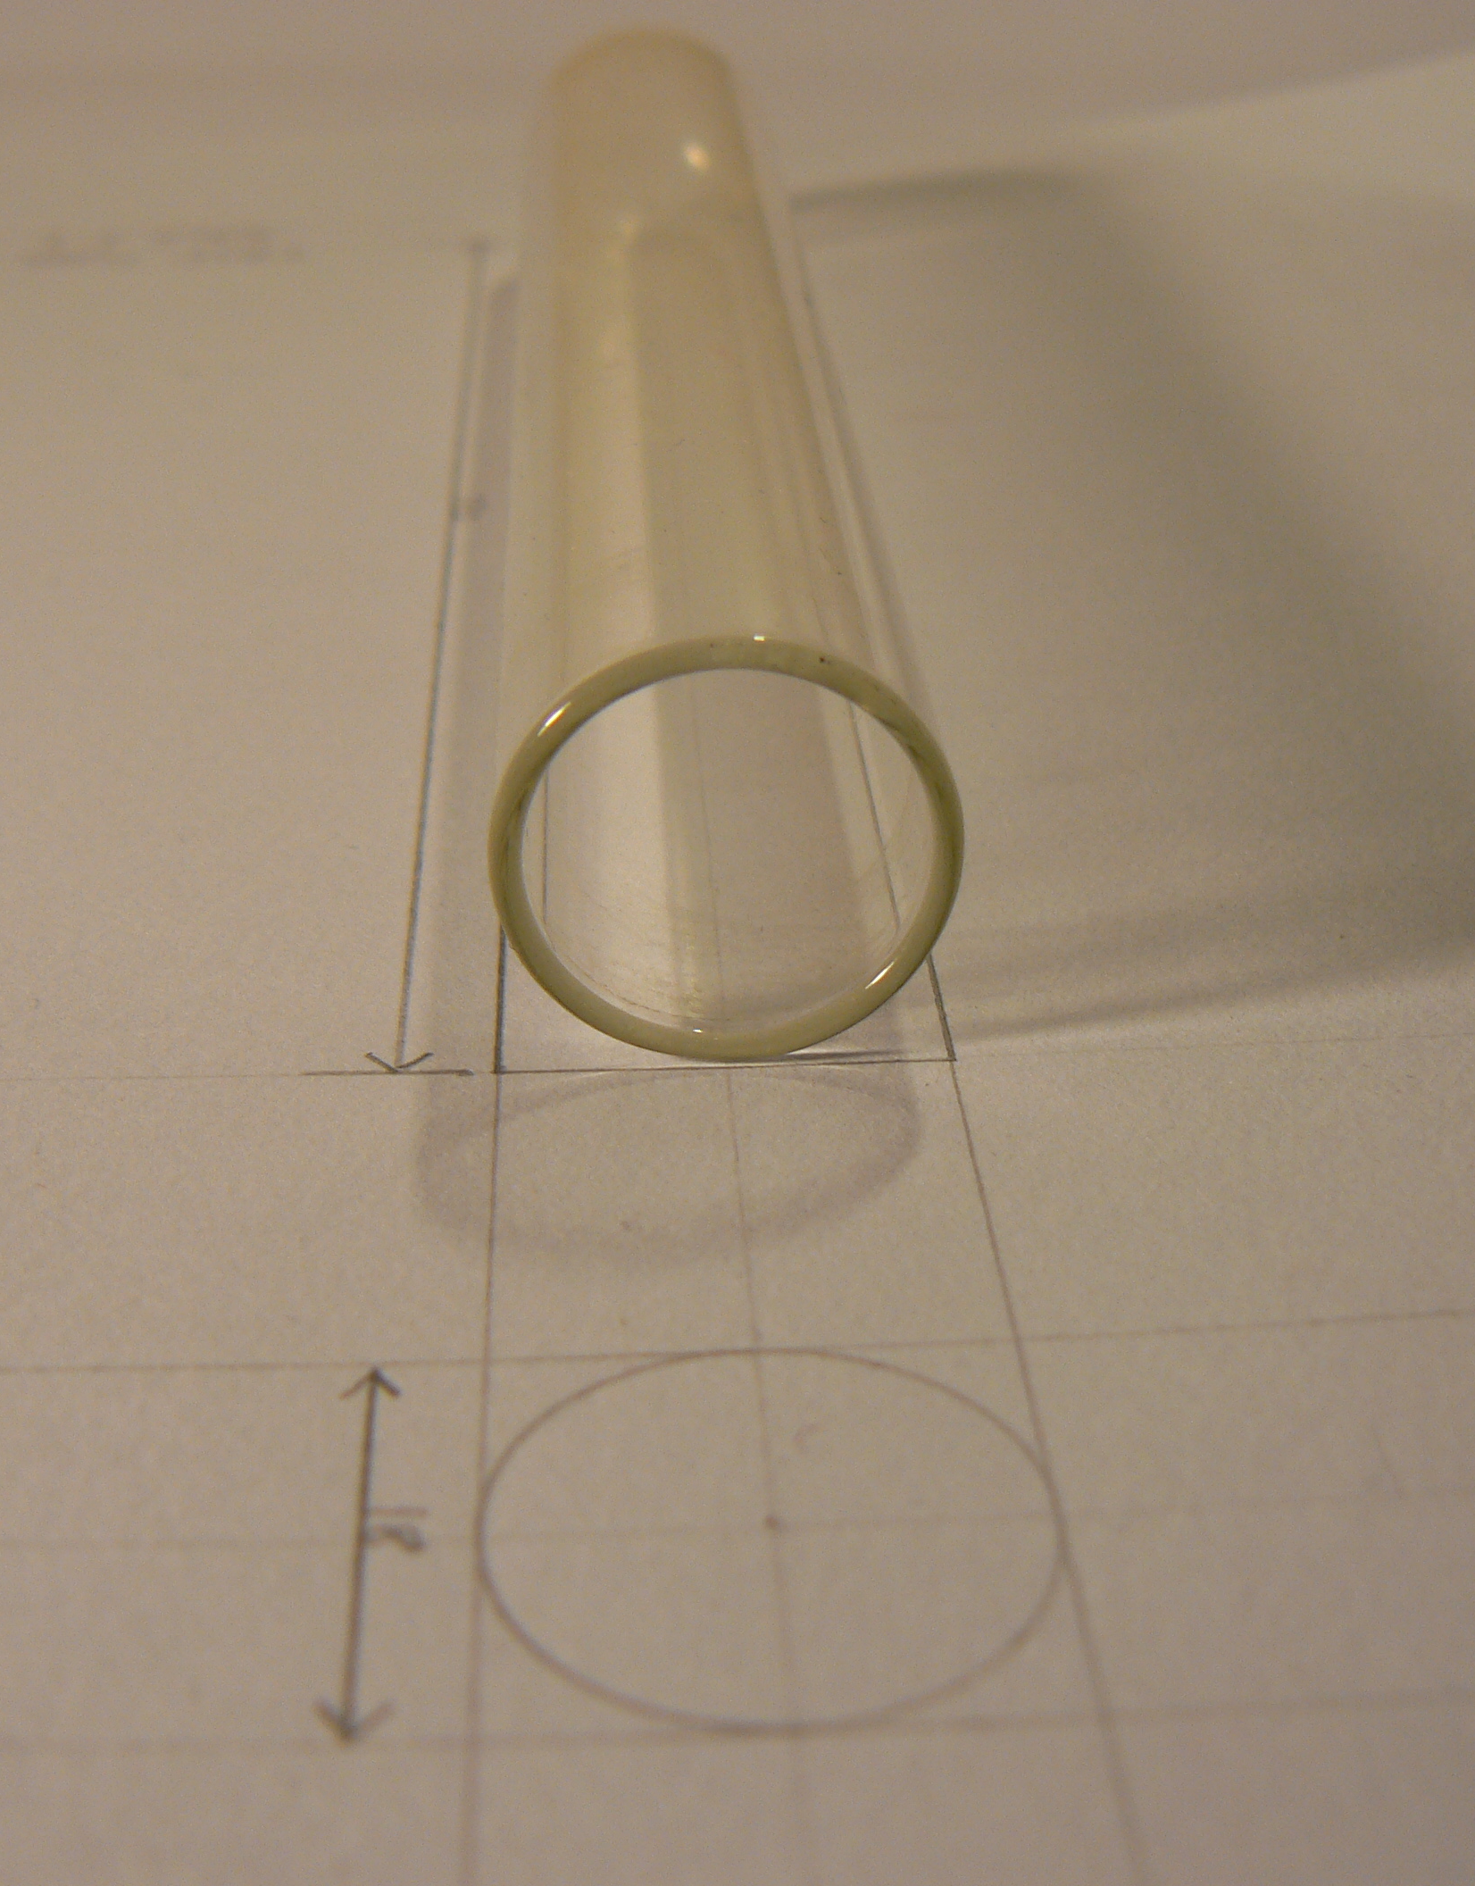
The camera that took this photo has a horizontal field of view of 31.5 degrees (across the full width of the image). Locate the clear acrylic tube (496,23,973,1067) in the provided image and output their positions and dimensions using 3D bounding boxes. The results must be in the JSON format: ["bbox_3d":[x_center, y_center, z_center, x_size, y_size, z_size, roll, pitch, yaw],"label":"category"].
[{"bbox_3d":[-0.004,-0.032,0.151,0.018,0.018,0.119,-1,29,-3],"label":"clear acrylic tube"}]

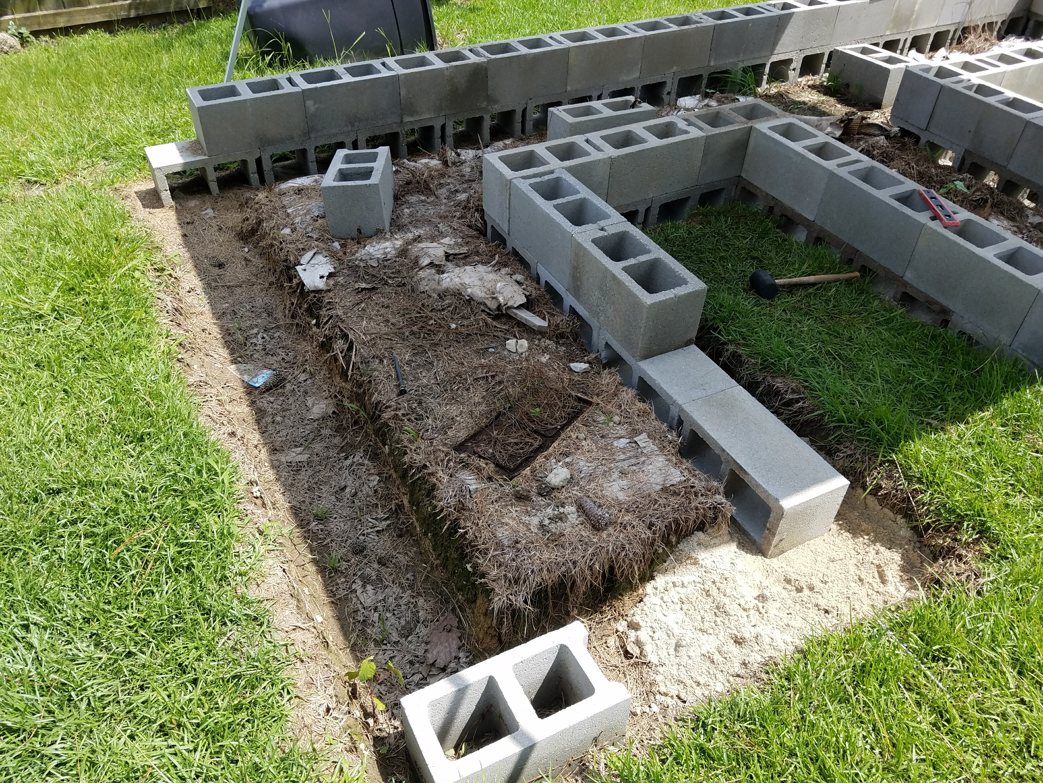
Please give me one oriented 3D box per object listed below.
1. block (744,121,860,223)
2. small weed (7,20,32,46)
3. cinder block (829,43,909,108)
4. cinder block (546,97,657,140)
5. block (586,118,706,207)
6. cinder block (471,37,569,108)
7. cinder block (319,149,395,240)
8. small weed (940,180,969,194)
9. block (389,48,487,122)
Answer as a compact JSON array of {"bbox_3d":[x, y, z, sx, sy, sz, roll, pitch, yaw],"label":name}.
[{"bbox_3d":[1.033,-0.817,2.868,0.194,0.195,0.397,-18,45,-21],"label":"block"},{"bbox_3d":[-2.790,-1.990,4.354,0.125,0.120,0.120,-21,46,-24],"label":"small weed"},{"bbox_3d":[1.756,-1.573,3.917,0.194,0.194,0.397,-14,39,-16],"label":"cinder block"},{"bbox_3d":[0.335,-1.094,3.305,0.397,0.195,0.194,-15,44,-18],"label":"cinder block"},{"bbox_3d":[0.445,-0.850,2.894,0.397,0.194,0.194,-18,45,-21],"label":"block"},{"bbox_3d":[-0.011,-1.447,3.529,0.397,0.194,0.194,-18,44,-20],"label":"cinder block"},{"bbox_3d":[-0.596,-0.745,2.913,0.194,0.194,0.397,-3,35,-1],"label":"cinder block"},{"bbox_3d":[1.693,-0.798,3.063,0.110,0.050,0.060,0,41,0],"label":"small weed"},{"bbox_3d":[-0.363,-1.321,3.364,0.397,0.195,0.194,-18,45,-21],"label":"block"}]

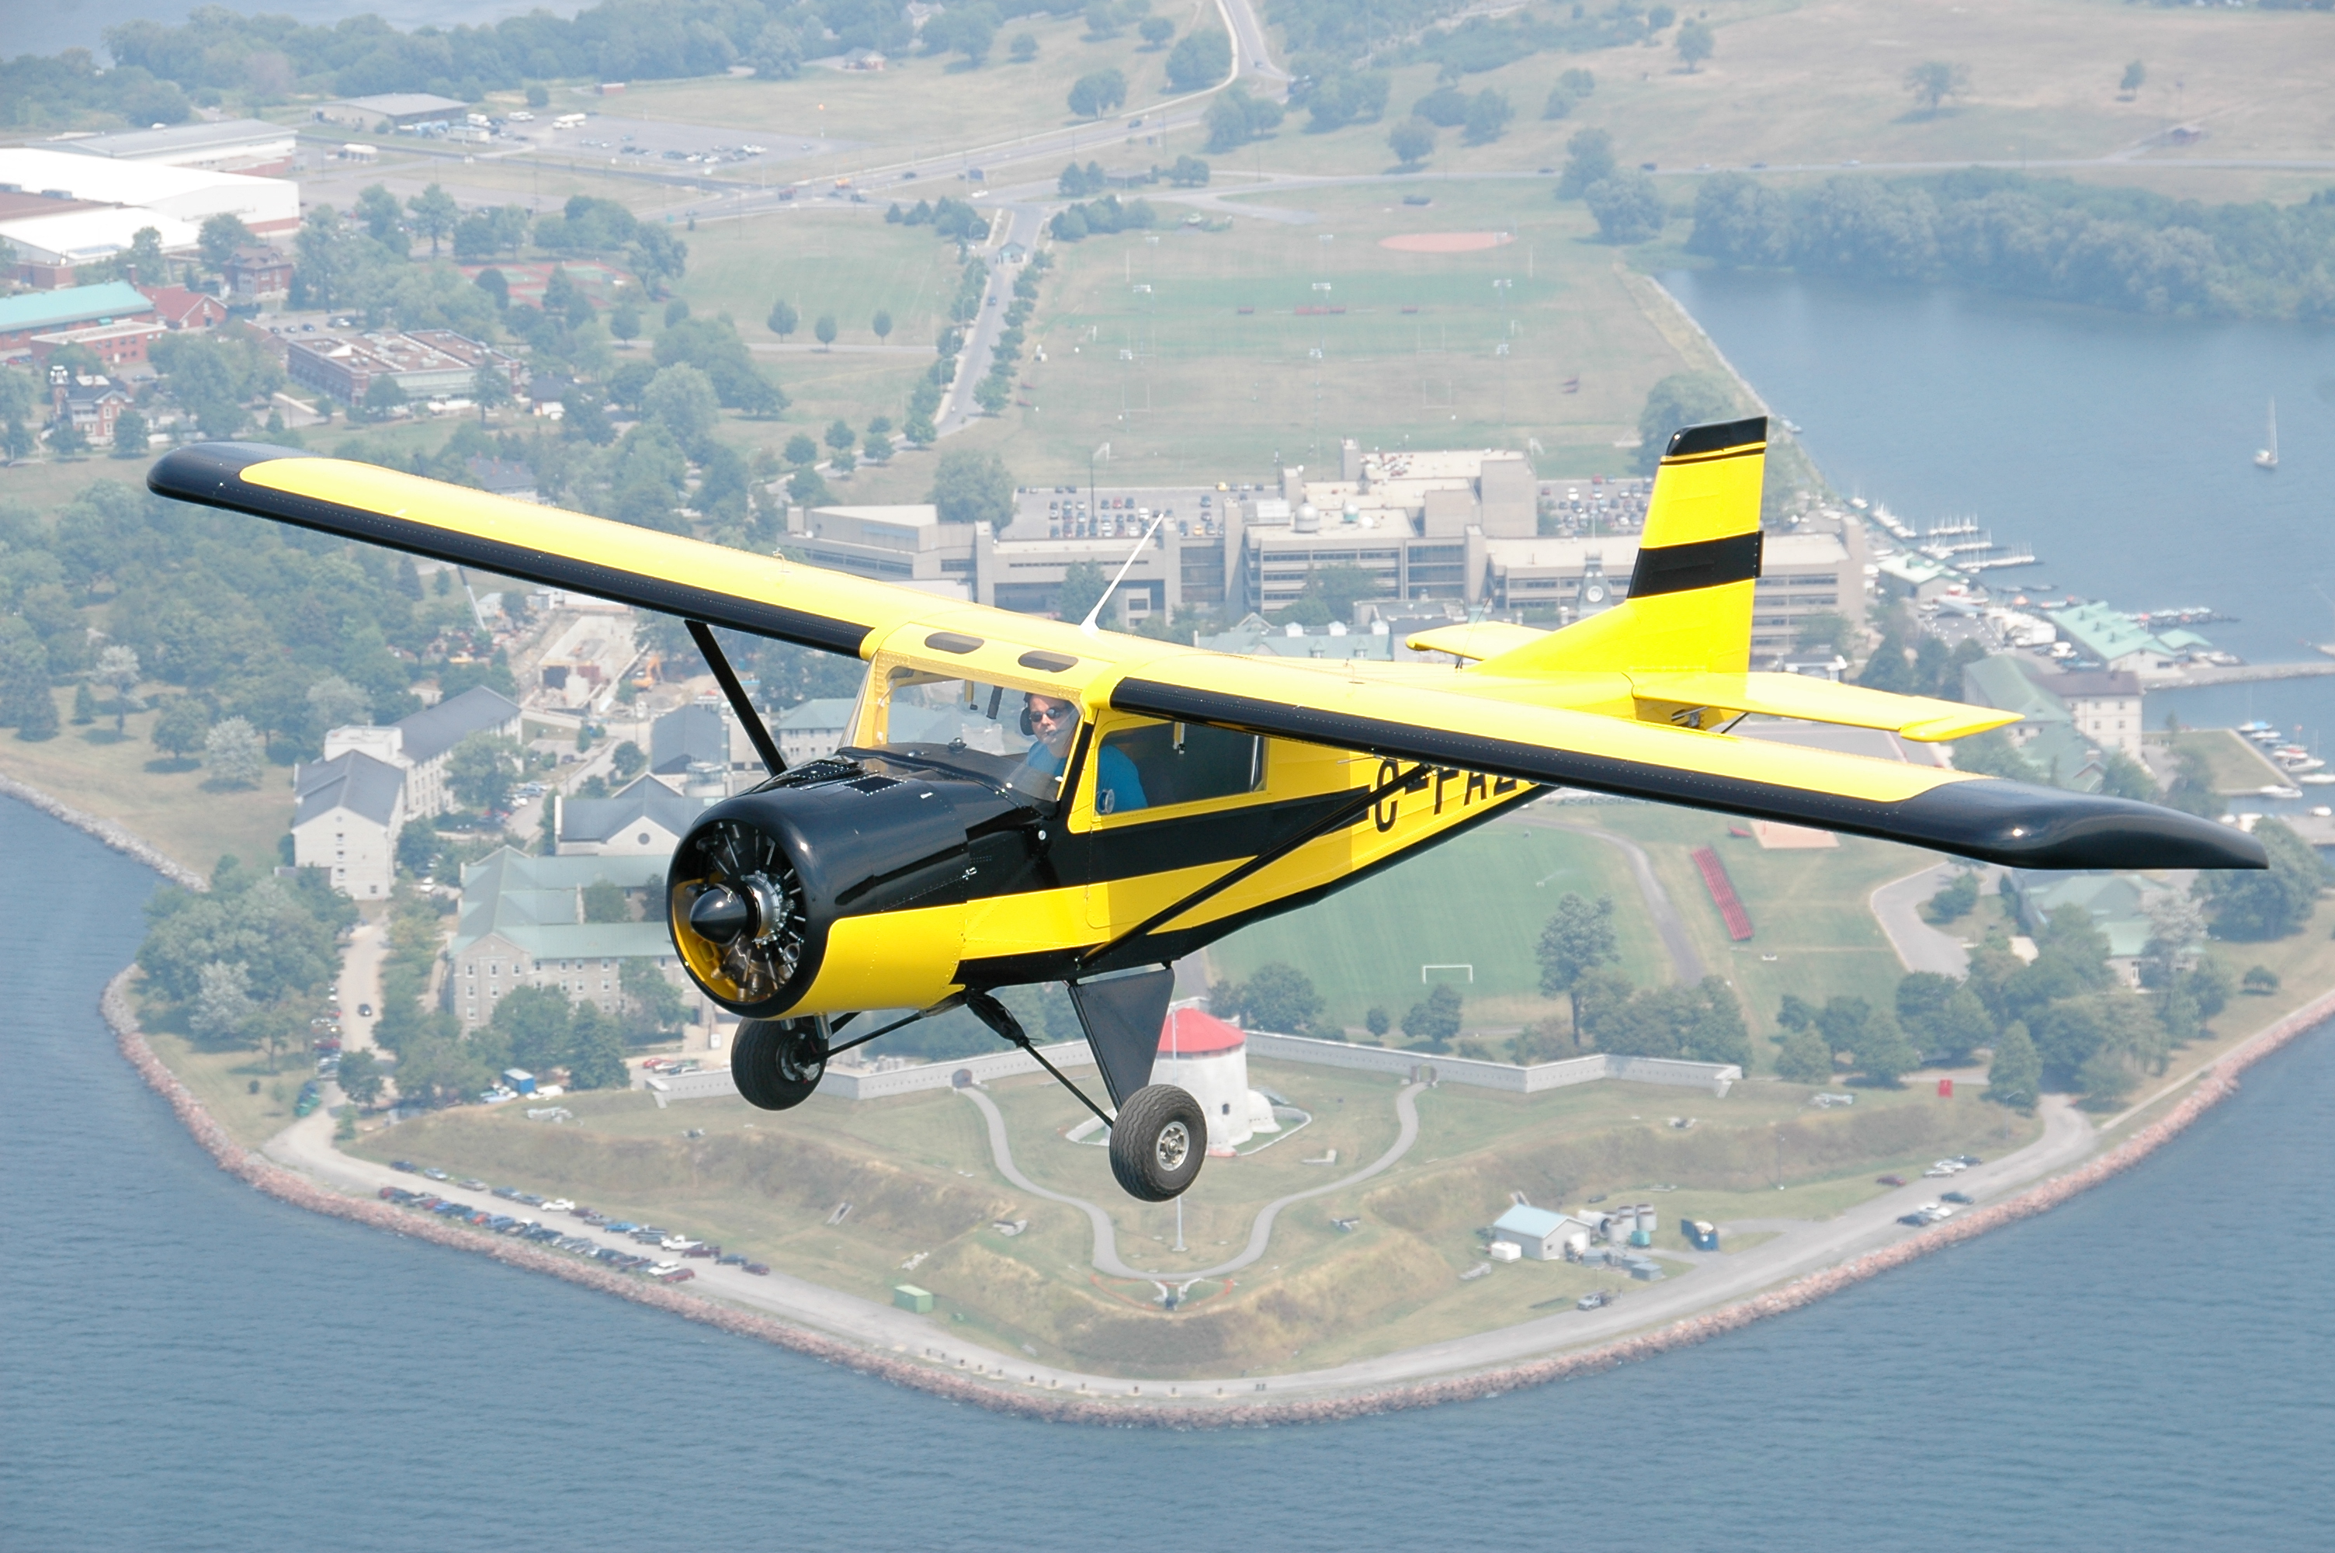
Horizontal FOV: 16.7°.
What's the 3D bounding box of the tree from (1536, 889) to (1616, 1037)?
[{"bbox_3d":[63.501,29.727,1236.213,12.188,23.191,12.188,-1,11,3],"label":"tree"}]

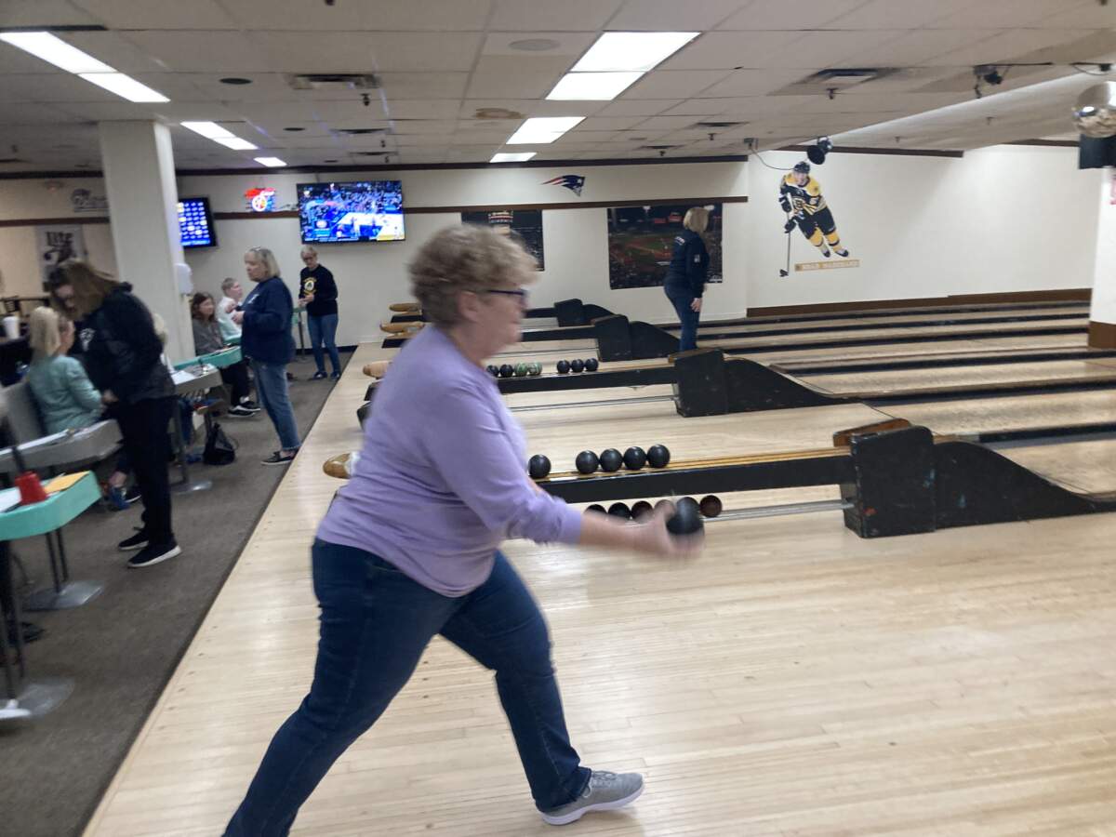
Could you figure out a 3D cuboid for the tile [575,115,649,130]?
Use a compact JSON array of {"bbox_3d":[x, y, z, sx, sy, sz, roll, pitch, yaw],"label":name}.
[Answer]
[{"bbox_3d":[0.513,-3.040,9.285,0.610,0.025,1.220,-4,12,-8],"label":"tile"}]

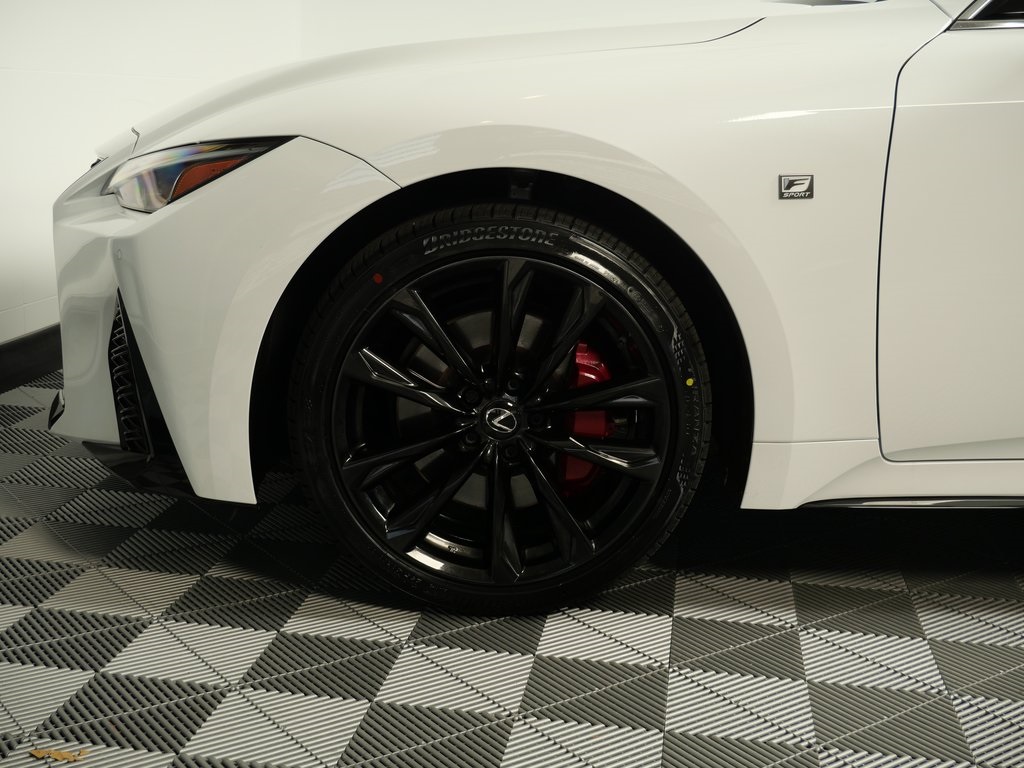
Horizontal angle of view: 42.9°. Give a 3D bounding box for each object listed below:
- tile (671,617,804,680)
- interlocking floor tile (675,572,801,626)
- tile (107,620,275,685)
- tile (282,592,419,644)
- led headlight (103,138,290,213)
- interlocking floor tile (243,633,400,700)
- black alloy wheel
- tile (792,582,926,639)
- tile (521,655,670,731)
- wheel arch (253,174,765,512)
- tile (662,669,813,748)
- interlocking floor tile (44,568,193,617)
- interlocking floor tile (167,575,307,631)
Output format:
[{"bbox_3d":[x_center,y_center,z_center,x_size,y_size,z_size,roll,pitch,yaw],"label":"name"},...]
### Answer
[{"bbox_3d":[0.347,0.417,2.018,0.200,0.018,0.200,4,13,8],"label":"tile"},{"bbox_3d":[0.377,0.374,2.207,0.200,0.018,0.200,4,13,8],"label":"interlocking floor tile"},{"bbox_3d":[-0.473,0.406,1.932,0.200,0.018,0.200,4,13,8],"label":"tile"},{"bbox_3d":[-0.246,0.378,2.099,0.200,0.018,0.200,4,13,8],"label":"tile"},{"bbox_3d":[-0.516,-0.348,2.119,0.380,0.145,0.270,2,12,-3],"label":"led headlight"},{"bbox_3d":[-0.276,0.419,1.906,0.200,0.018,0.200,4,13,8],"label":"interlocking floor tile"},{"bbox_3d":[-0.020,0.033,2.108,0.668,0.666,0.240,2,12,-3],"label":"black alloy wheel"},{"bbox_3d":[0.575,0.388,2.179,0.200,0.018,0.200,4,13,8],"label":"tile"},{"bbox_3d":[0.120,0.445,1.849,0.200,0.018,0.200,4,13,8],"label":"tile"},{"bbox_3d":[-0.013,-0.084,2.071,0.779,0.524,0.200,1,13,-4],"label":"wheel arch"},{"bbox_3d":[0.317,0.458,1.821,0.200,0.018,0.200,4,13,8],"label":"tile"},{"bbox_3d":[-0.641,0.350,2.153,0.200,0.018,0.200,4,13,8],"label":"interlocking floor tile"},{"bbox_3d":[-0.444,0.364,2.127,0.200,0.018,0.200,4,13,8],"label":"interlocking floor tile"}]

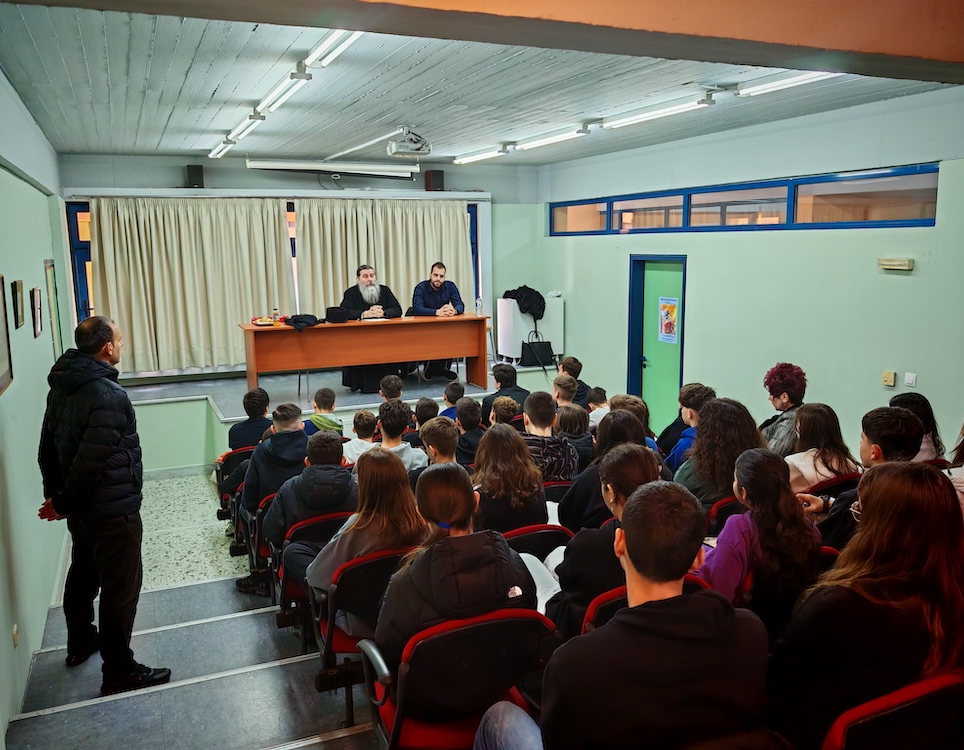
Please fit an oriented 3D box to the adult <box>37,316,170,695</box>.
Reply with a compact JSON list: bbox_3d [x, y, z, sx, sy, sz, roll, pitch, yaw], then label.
[{"bbox_3d":[-1.838,0.607,3.729,0.560,1.750,0.450,7,12,37],"label":"adult"}]

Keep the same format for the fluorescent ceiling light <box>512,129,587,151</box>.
[{"bbox_3d":[0.649,-2.287,7.505,0.170,0.090,1.250,-5,11,-24],"label":"fluorescent ceiling light"}]

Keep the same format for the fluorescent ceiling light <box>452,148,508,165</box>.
[{"bbox_3d":[-0.025,-2.472,8.685,0.120,0.095,1.225,-5,11,-24],"label":"fluorescent ceiling light"}]

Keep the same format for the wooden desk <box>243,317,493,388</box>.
[{"bbox_3d":[-1.127,-0.177,7.936,2.400,0.757,0.520,-4,10,-17],"label":"wooden desk"}]

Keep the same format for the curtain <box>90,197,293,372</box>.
[{"bbox_3d":[-3.259,-1.042,9.016,2.200,1.950,0.150,-5,11,-24],"label":"curtain"}]

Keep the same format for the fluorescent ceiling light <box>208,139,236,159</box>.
[{"bbox_3d":[-2.585,-2.264,7.729,0.120,0.095,1.225,-5,11,-24],"label":"fluorescent ceiling light"}]

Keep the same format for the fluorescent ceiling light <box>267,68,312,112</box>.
[{"bbox_3d":[-1.278,-1.811,4.955,0.120,0.095,1.225,-5,11,-24],"label":"fluorescent ceiling light"}]

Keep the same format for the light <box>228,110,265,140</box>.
[{"bbox_3d":[-1.934,-2.040,6.356,0.120,0.095,1.225,-5,11,-24],"label":"light"}]

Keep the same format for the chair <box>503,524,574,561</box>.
[{"bbox_3d":[0.090,0.983,3.490,0.540,0.800,0.560,-5,11,-24],"label":"chair"}]

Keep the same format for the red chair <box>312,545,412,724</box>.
[{"bbox_3d":[-0.442,1.028,3.176,0.540,0.840,0.620,-5,11,-24],"label":"red chair"}]

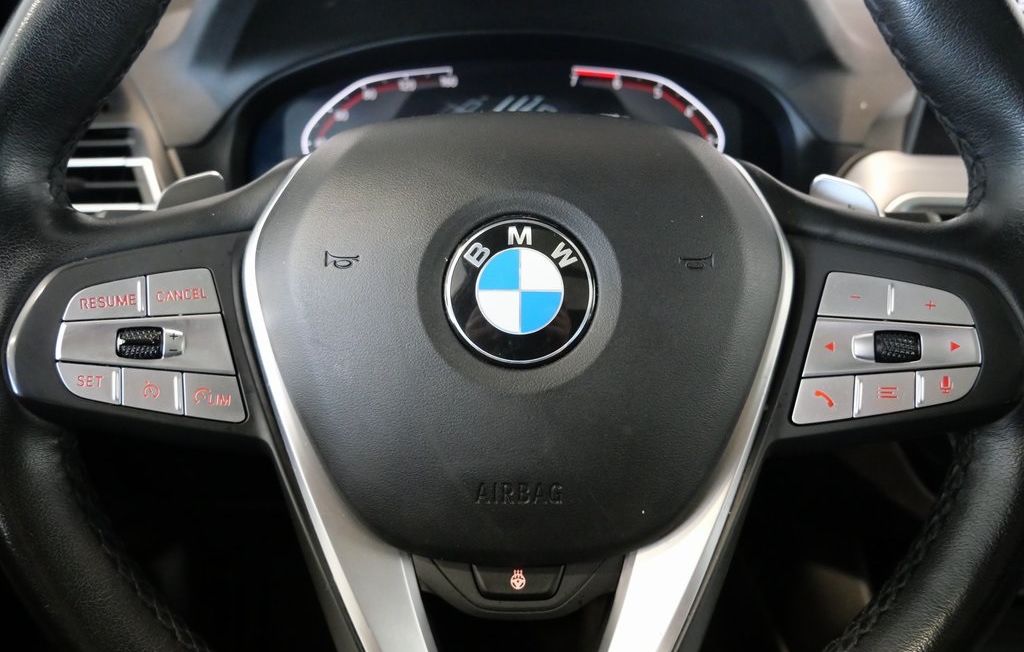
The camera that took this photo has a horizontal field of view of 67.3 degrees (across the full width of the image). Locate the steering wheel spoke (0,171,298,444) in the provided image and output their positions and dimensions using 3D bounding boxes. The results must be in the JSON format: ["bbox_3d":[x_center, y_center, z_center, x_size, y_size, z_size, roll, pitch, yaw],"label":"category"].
[{"bbox_3d":[-0.124,-0.006,0.264,0.099,0.093,0.036,0,0,0],"label":"steering wheel spoke"}]

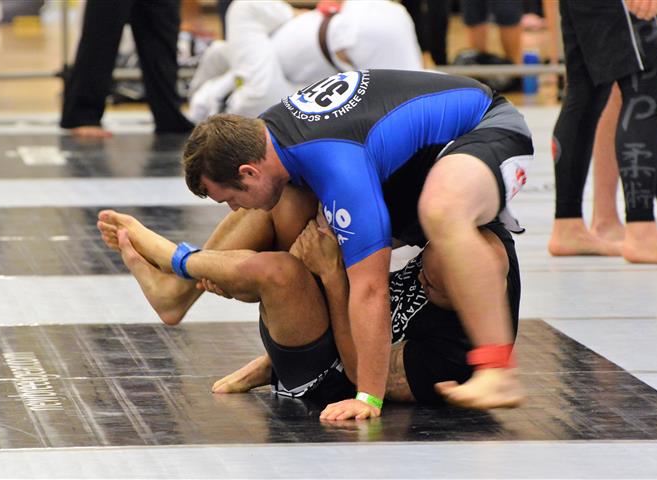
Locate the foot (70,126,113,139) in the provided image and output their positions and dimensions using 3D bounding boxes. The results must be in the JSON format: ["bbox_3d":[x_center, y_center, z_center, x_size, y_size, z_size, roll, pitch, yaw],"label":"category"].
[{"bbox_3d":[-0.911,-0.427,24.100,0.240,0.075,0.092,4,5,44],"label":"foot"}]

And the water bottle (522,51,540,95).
[{"bbox_3d":[0.911,-0.752,28.300,0.075,0.200,0.075,0,4,0],"label":"water bottle"}]

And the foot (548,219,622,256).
[{"bbox_3d":[0.746,-0.010,17.650,0.262,0.105,0.100,0,4,0],"label":"foot"}]

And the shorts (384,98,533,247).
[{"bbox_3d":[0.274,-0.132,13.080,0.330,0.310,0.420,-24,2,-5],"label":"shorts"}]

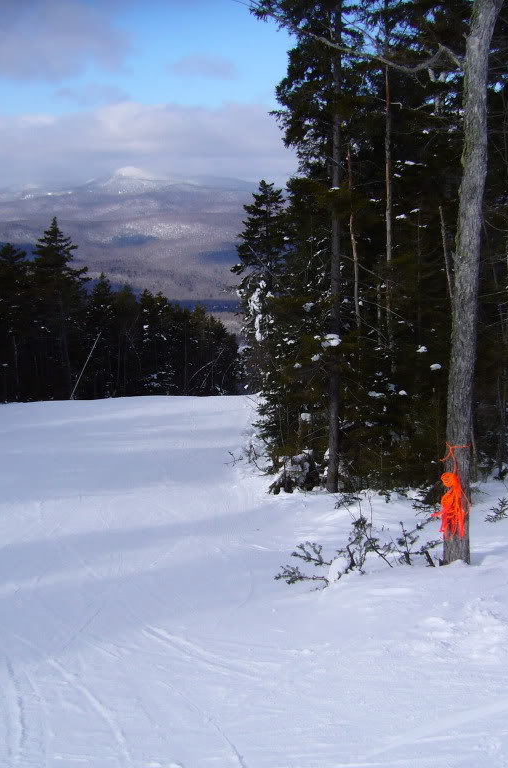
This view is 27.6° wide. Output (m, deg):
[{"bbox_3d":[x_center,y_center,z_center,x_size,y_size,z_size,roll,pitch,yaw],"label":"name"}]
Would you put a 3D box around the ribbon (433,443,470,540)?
[{"bbox_3d":[1.402,0.759,7.285,0.268,0.715,0.200,2,11,11],"label":"ribbon"}]

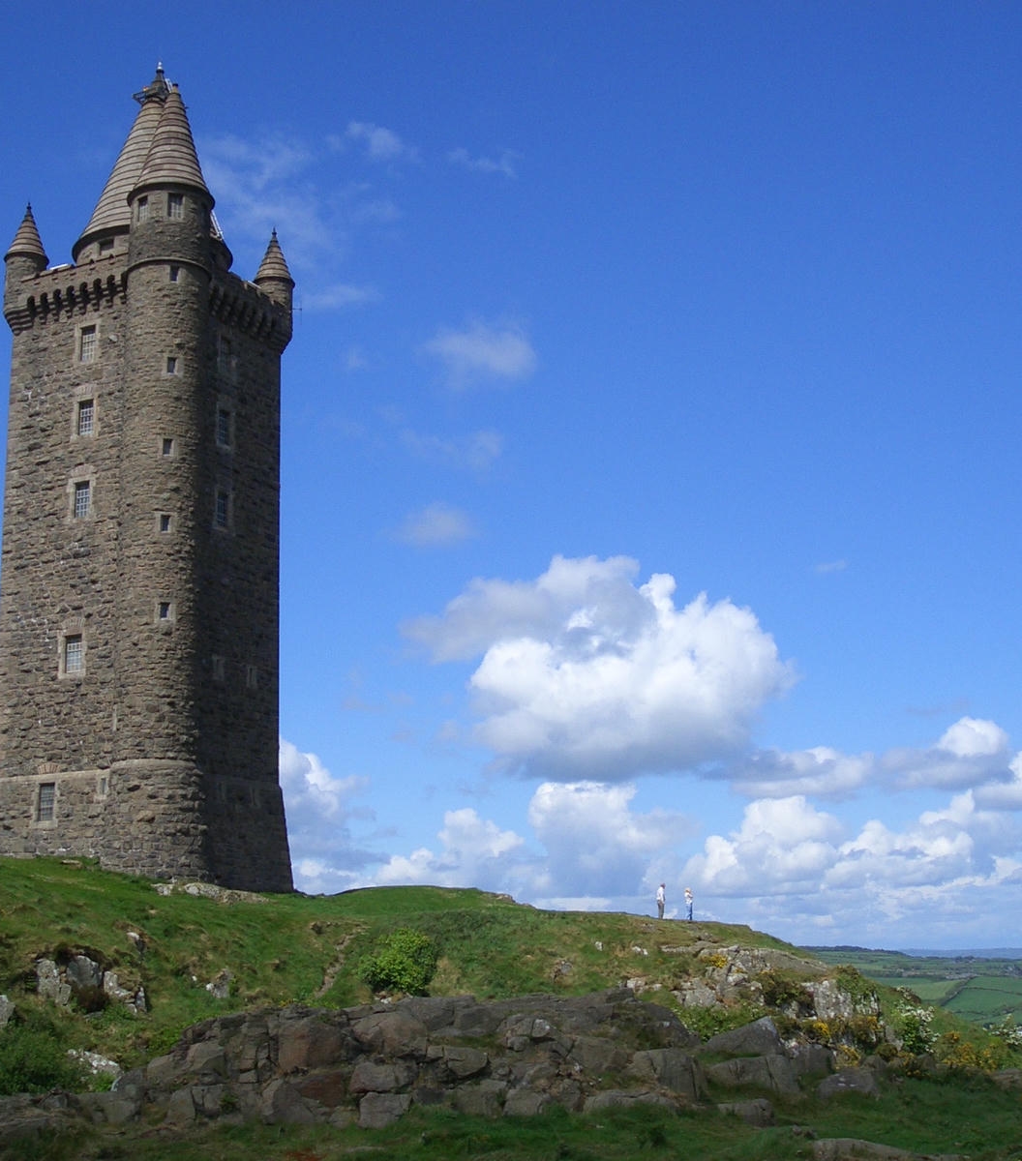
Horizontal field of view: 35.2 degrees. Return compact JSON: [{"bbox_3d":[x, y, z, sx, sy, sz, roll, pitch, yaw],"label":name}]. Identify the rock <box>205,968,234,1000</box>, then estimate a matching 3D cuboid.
[{"bbox_3d":[-6.434,8.935,35.612,0.639,0.719,0.575,1,-14,-10],"label":"rock"}]

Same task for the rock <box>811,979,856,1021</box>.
[{"bbox_3d":[7.206,9.369,35.995,1.021,0.967,0.766,-4,-14,10],"label":"rock"}]

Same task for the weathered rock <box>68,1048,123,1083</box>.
[{"bbox_3d":[-6.989,8.159,27.086,0.929,0.586,0.651,2,-14,-14],"label":"weathered rock"}]

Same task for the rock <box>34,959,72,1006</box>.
[{"bbox_3d":[-10.012,8.784,35.167,0.815,1.051,0.611,2,-14,-15],"label":"rock"}]

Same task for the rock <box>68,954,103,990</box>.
[{"bbox_3d":[-9.441,8.690,35.703,0.827,0.827,0.620,2,-14,-14],"label":"rock"}]

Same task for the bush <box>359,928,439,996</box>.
[{"bbox_3d":[-2.469,8.420,35.527,1.738,1.474,1.651,-1,-13,-4],"label":"bush"}]

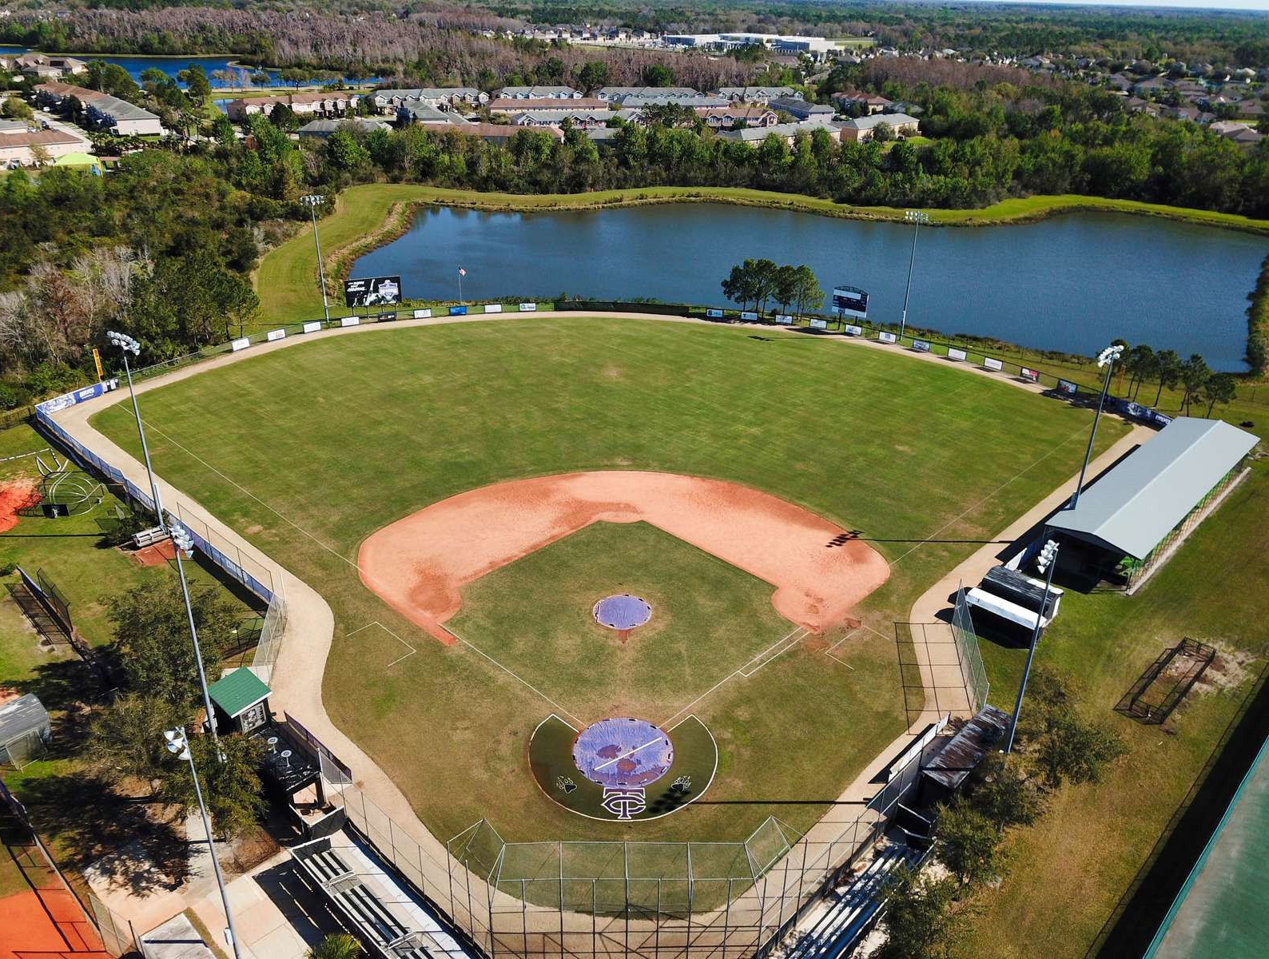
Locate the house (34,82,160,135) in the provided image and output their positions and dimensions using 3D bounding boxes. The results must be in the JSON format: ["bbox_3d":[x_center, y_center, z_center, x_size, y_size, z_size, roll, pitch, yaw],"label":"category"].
[{"bbox_3d":[-223.261,-153.994,395.812,14.300,8.100,128.000,-19,33,-35],"label":"house"}]

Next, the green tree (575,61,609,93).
[{"bbox_3d":[-23.875,-225.079,539.488,18.500,18.000,16.000,1,27,0],"label":"green tree"}]

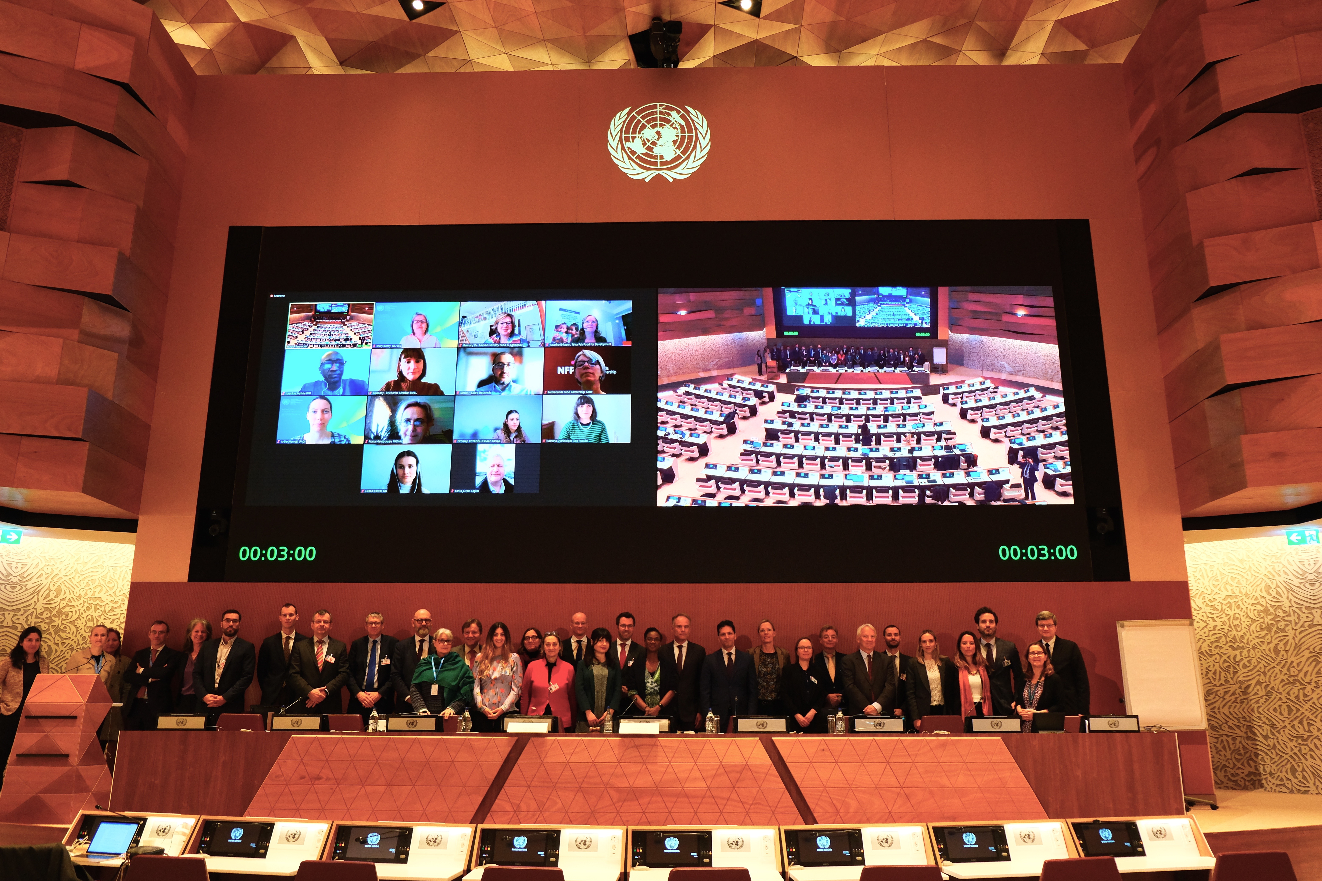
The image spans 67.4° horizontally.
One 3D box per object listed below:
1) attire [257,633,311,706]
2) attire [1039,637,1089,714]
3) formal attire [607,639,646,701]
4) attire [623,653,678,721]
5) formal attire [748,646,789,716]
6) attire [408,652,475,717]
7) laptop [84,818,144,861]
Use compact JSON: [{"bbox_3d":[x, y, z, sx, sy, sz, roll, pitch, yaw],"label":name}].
[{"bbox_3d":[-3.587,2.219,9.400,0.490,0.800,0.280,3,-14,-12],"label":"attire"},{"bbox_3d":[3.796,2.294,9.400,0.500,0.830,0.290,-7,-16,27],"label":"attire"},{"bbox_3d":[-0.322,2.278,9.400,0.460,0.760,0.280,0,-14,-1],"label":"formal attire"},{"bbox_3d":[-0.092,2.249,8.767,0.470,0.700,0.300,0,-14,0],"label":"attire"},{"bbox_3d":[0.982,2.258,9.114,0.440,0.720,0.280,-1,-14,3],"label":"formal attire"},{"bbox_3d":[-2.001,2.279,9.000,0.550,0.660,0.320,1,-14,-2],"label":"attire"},{"bbox_3d":[-3.459,2.482,6.127,0.305,0.189,0.264,-4,-15,16],"label":"laptop"}]

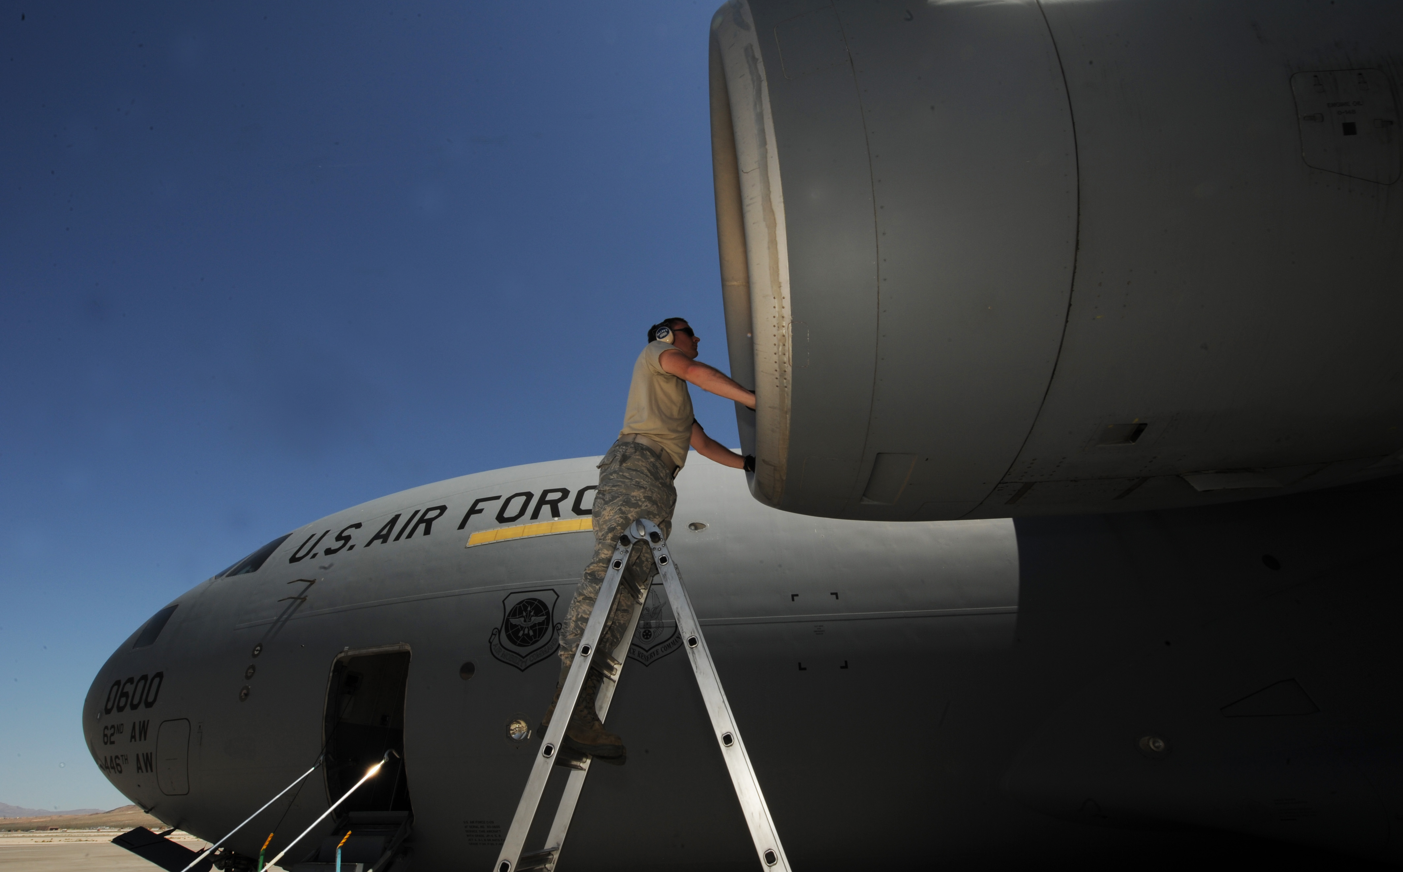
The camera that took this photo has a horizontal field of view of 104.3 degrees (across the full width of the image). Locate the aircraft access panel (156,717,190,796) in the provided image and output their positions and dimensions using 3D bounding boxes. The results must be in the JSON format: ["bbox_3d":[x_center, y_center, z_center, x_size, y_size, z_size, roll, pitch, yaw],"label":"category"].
[{"bbox_3d":[-6.500,3.945,6.720,0.650,0.870,0.080,-14,-11,18],"label":"aircraft access panel"}]

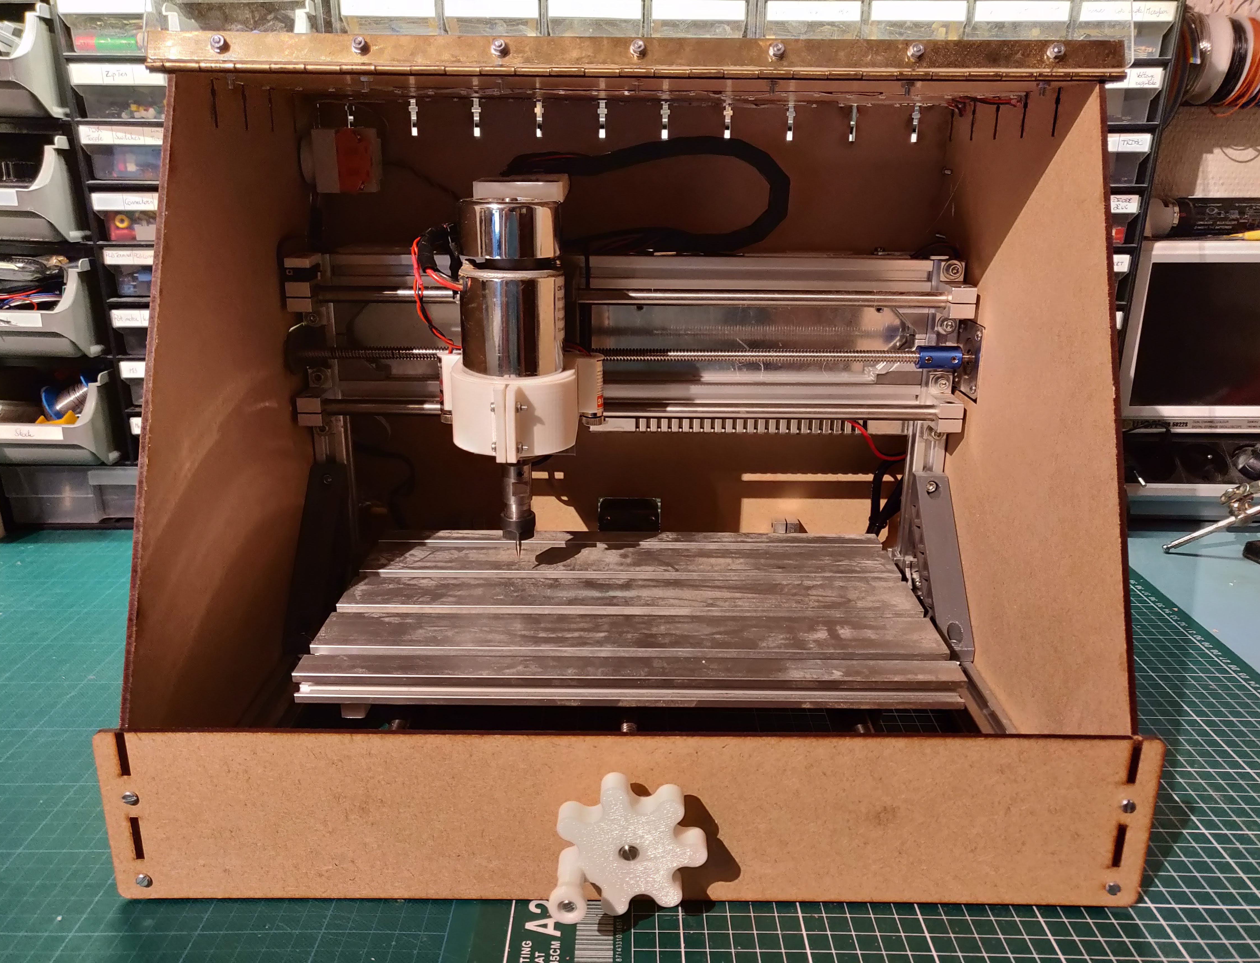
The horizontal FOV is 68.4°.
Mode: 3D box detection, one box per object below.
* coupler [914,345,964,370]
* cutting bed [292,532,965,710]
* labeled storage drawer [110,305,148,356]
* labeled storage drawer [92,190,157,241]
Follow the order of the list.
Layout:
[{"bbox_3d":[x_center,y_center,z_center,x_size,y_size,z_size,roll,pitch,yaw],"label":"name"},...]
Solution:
[{"bbox_3d":[0.186,-0.075,0.558,0.025,0.014,0.014,0,18,1],"label":"coupler"},{"bbox_3d":[0.000,0.066,0.497,0.300,0.015,0.180,0,18,1],"label":"cutting bed"},{"bbox_3d":[-0.383,-0.143,0.820,0.074,0.040,0.140,0,18,0],"label":"labeled storage drawer"},{"bbox_3d":[-0.389,-0.227,0.792,0.069,0.040,0.125,0,18,0],"label":"labeled storage drawer"}]

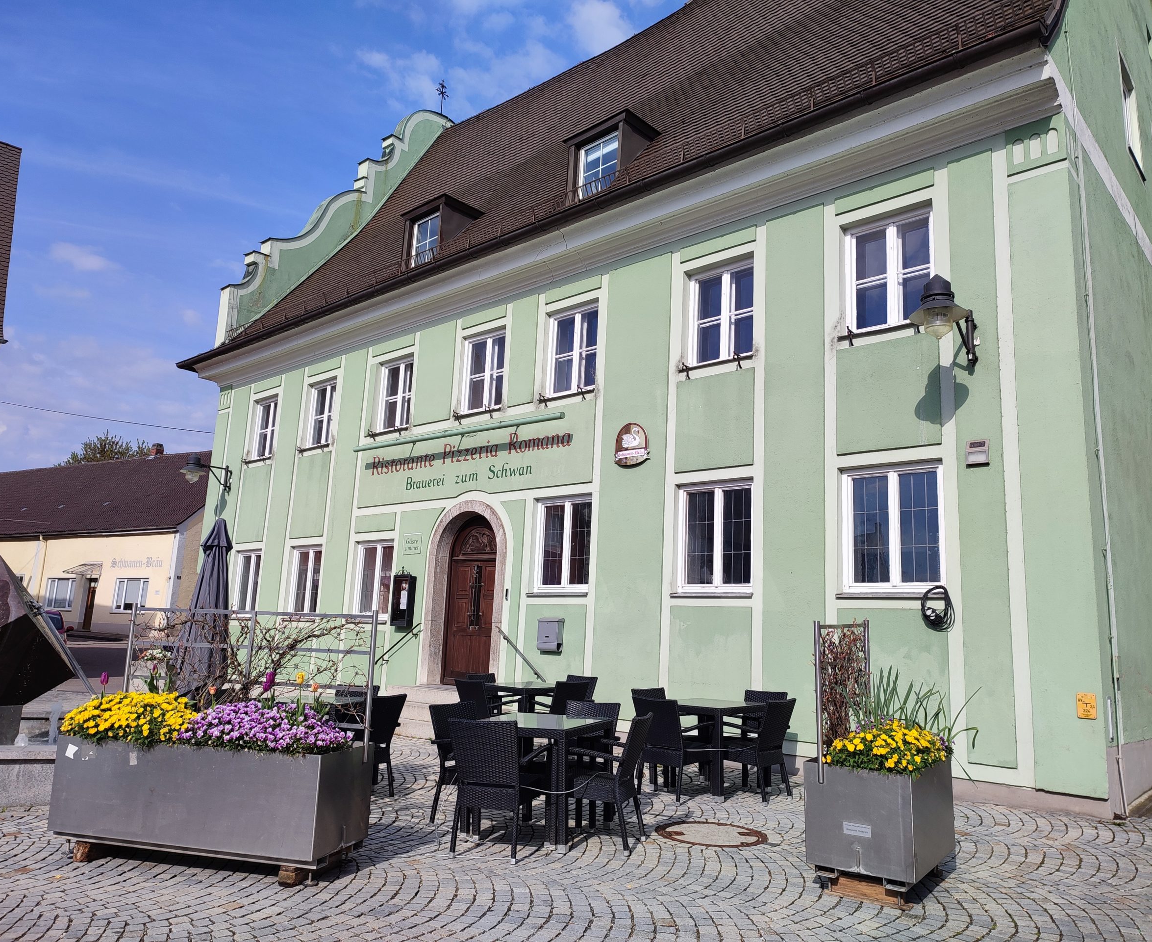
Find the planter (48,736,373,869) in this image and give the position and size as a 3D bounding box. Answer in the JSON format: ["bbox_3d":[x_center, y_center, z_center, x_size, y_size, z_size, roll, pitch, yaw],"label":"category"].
[{"bbox_3d":[-2.204,1.931,5.493,1.815,0.590,0.600,-1,-10,17],"label":"planter"}]

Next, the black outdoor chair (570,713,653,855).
[{"bbox_3d":[0.189,2.065,6.109,0.560,0.845,0.560,-1,-12,18],"label":"black outdoor chair"}]

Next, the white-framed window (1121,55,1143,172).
[{"bbox_3d":[6.641,-4.254,10.957,0.140,1.130,0.880,-7,-15,42],"label":"white-framed window"}]

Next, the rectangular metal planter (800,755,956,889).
[{"bbox_3d":[1.737,1.929,5.148,0.578,0.567,0.850,-5,-11,35],"label":"rectangular metal planter"}]

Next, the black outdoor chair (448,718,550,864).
[{"bbox_3d":[-0.490,1.972,5.719,0.560,0.830,0.570,-3,-10,19],"label":"black outdoor chair"}]

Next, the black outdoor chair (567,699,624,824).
[{"bbox_3d":[-0.001,2.171,6.765,0.560,0.845,0.560,-2,-12,25],"label":"black outdoor chair"}]

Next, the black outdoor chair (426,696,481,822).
[{"bbox_3d":[-0.732,2.120,6.566,0.570,0.840,0.570,-7,-13,40],"label":"black outdoor chair"}]

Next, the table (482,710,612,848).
[{"bbox_3d":[-0.262,2.128,6.337,0.800,0.740,0.800,-4,-11,25],"label":"table"}]

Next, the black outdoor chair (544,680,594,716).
[{"bbox_3d":[-0.244,2.647,9.589,0.560,0.845,0.560,13,-15,-42],"label":"black outdoor chair"}]

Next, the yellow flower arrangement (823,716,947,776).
[{"bbox_3d":[1.883,1.693,5.519,0.540,0.250,0.920,-5,-12,33],"label":"yellow flower arrangement"}]

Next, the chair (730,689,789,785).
[{"bbox_3d":[1.625,2.467,8.371,0.570,0.840,0.570,-9,-14,44],"label":"chair"}]

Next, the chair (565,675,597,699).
[{"bbox_3d":[-0.099,2.785,10.395,0.570,0.840,0.570,-8,-13,42],"label":"chair"}]

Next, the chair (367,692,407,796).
[{"bbox_3d":[-1.741,2.177,7.123,0.560,0.845,0.560,-5,-13,34],"label":"chair"}]

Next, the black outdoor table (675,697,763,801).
[{"bbox_3d":[1.198,2.441,8.032,0.800,0.740,0.800,10,-14,-44],"label":"black outdoor table"}]

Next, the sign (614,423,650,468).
[{"bbox_3d":[0.652,-0.328,11.066,0.560,0.570,0.060,-7,-15,42],"label":"sign"}]

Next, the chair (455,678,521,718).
[{"bbox_3d":[-0.990,2.655,9.705,0.560,0.830,0.570,-7,-13,38],"label":"chair"}]

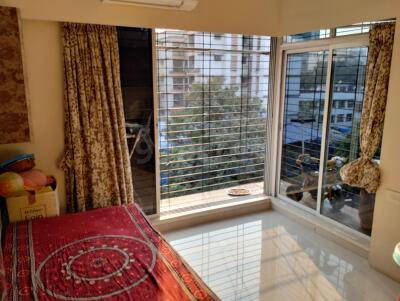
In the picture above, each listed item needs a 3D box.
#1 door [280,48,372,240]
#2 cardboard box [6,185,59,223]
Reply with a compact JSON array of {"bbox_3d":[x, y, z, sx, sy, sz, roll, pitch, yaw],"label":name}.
[{"bbox_3d":[1.322,-0.162,3.390,0.086,1.817,1.412,-6,13,-26],"label":"door"},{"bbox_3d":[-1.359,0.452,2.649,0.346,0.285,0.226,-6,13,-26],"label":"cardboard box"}]

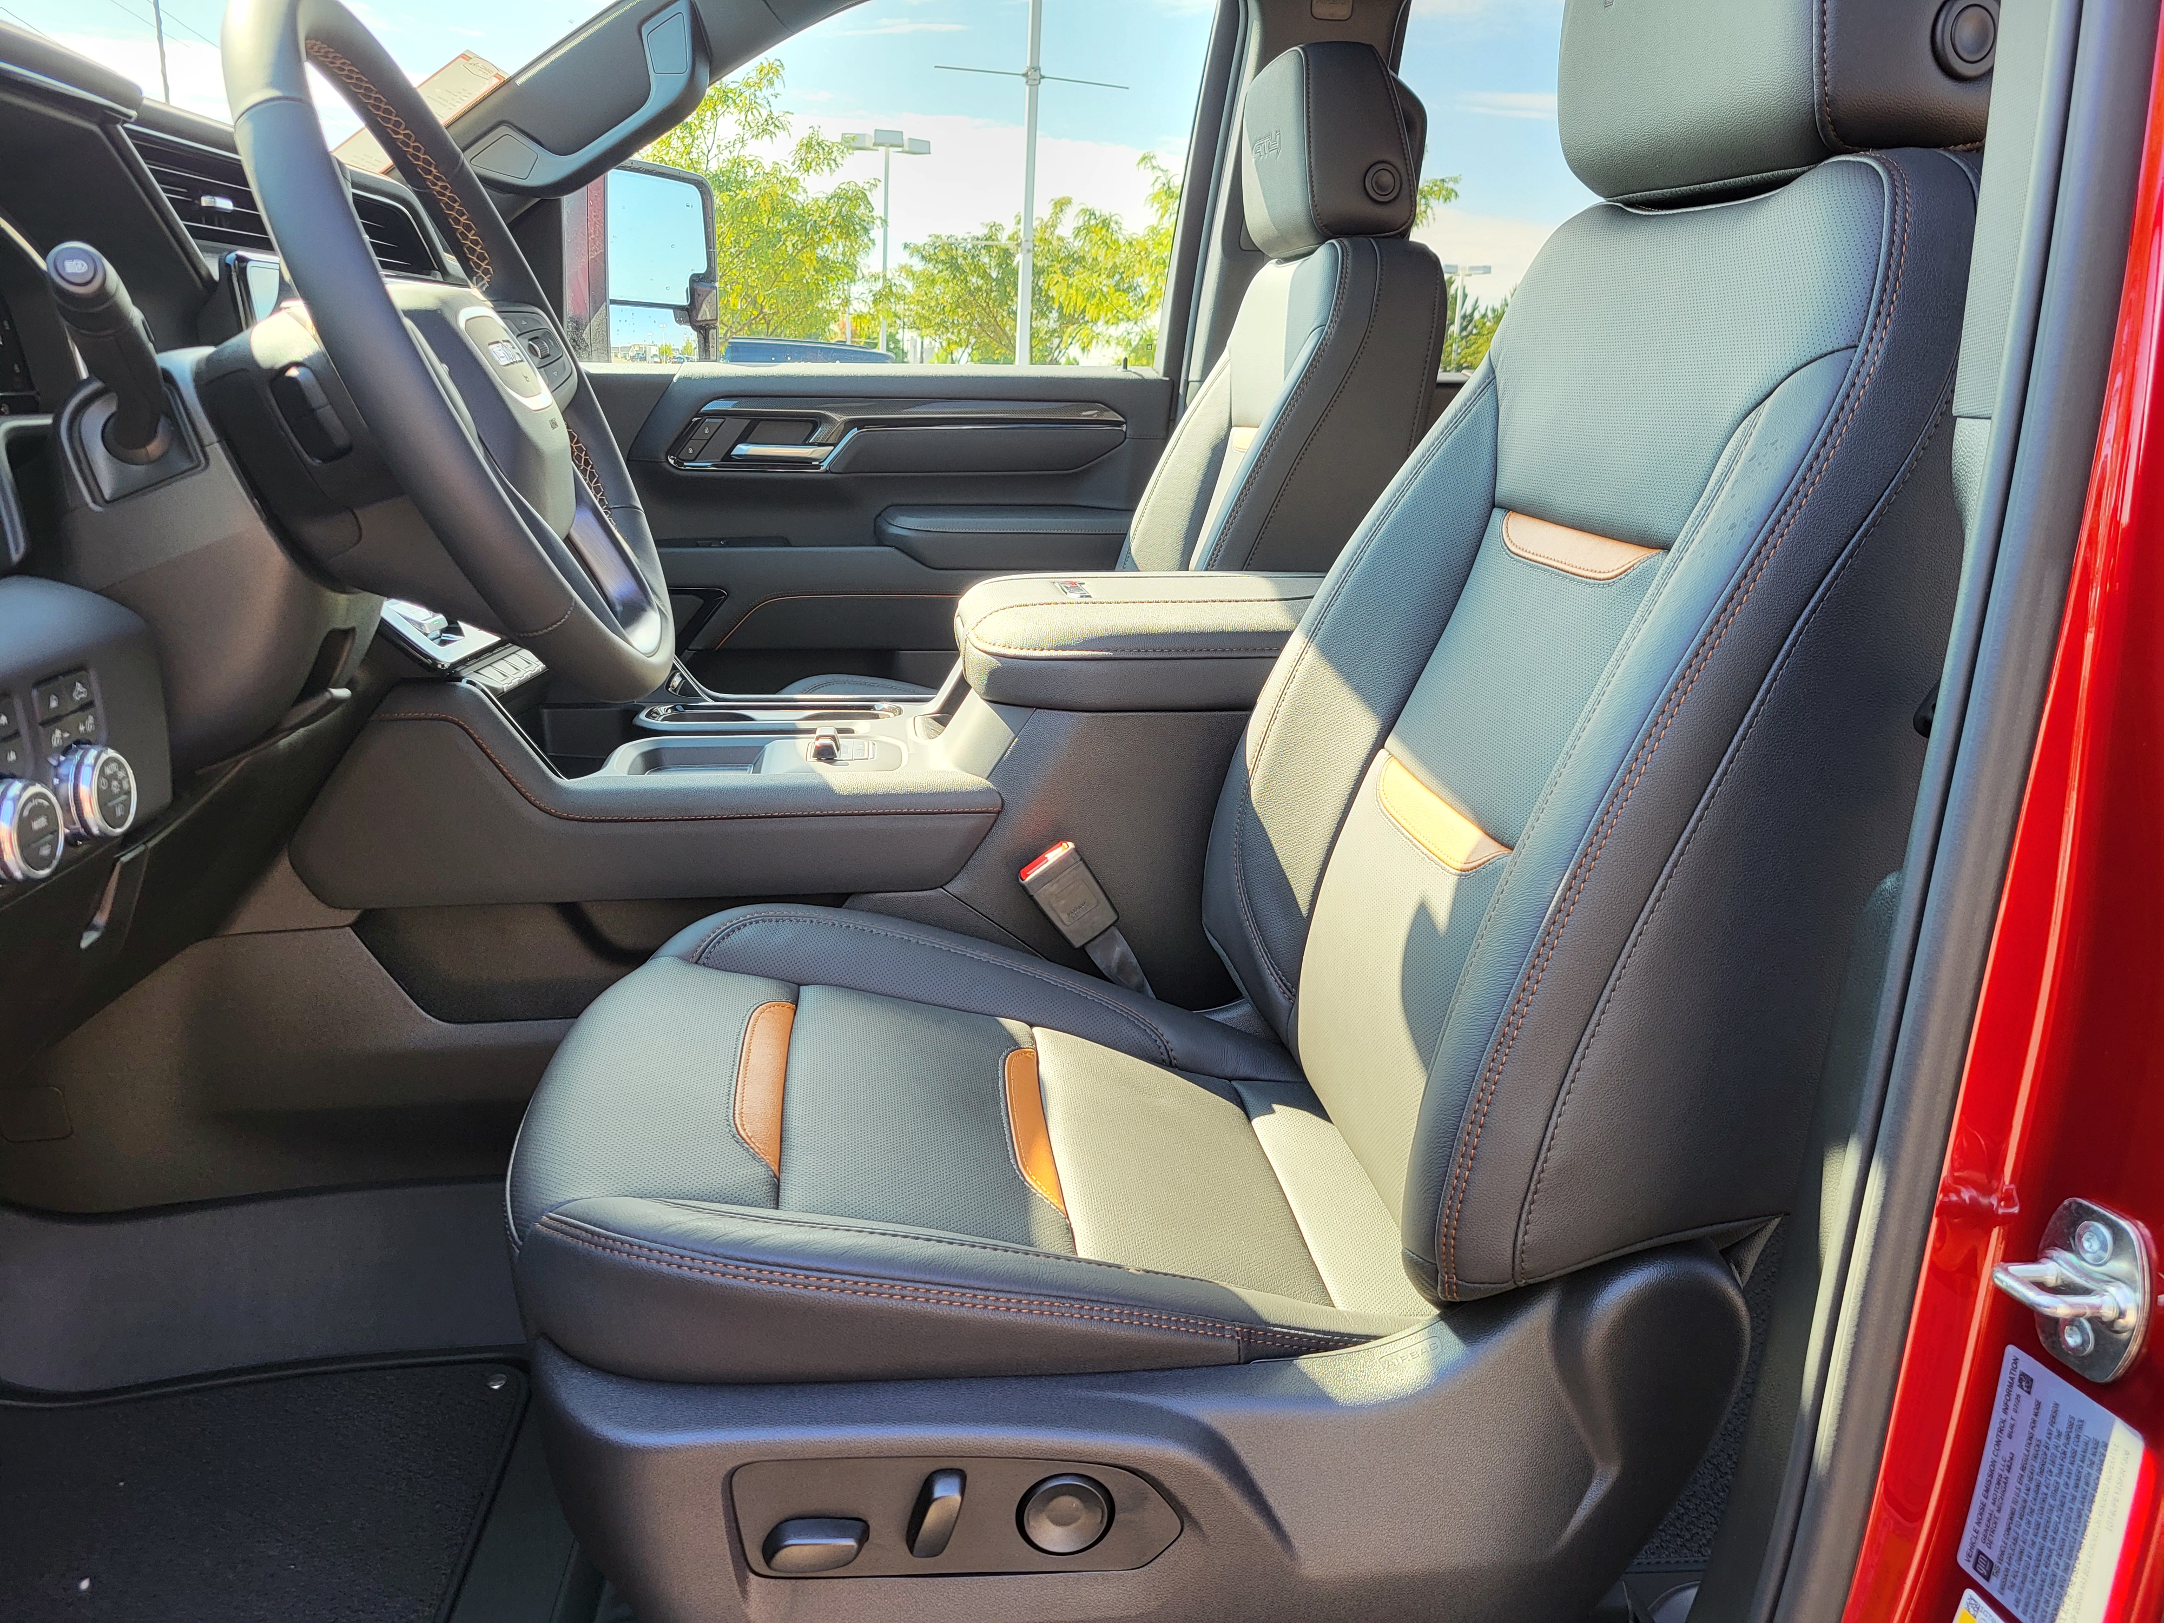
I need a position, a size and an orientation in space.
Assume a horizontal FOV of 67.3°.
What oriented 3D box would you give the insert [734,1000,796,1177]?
[{"bbox_3d":[-0.193,0.168,0.995,0.035,0.015,0.225,4,15,-9],"label":"insert"}]

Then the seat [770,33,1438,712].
[{"bbox_3d":[-0.020,-0.316,1.838,0.840,1.030,0.550,0,16,-8],"label":"seat"}]

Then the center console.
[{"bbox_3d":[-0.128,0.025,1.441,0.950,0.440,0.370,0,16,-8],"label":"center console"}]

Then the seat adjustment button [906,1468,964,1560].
[{"bbox_3d":[-0.070,0.335,0.774,0.017,0.039,0.019,19,13,-13],"label":"seat adjustment button"}]

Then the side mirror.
[{"bbox_3d":[-0.679,-0.773,2.414,0.150,0.370,0.270,8,17,20],"label":"side mirror"}]

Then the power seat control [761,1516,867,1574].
[{"bbox_3d":[-0.127,0.348,0.770,0.051,0.018,0.019,0,16,-8],"label":"power seat control"}]

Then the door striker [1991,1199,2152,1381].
[{"bbox_3d":[0.365,0.176,0.598,0.038,0.062,0.043,-3,16,-16],"label":"door striker"}]

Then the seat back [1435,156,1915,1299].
[{"bbox_3d":[0.290,-0.073,0.989,0.235,0.640,0.520,19,13,-13],"label":"seat back"}]

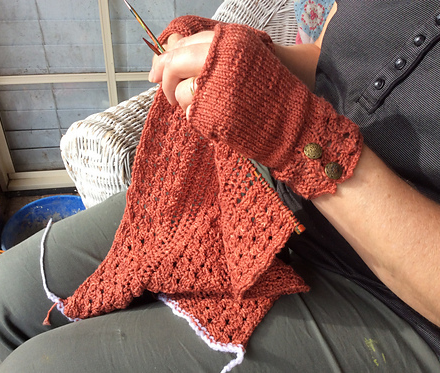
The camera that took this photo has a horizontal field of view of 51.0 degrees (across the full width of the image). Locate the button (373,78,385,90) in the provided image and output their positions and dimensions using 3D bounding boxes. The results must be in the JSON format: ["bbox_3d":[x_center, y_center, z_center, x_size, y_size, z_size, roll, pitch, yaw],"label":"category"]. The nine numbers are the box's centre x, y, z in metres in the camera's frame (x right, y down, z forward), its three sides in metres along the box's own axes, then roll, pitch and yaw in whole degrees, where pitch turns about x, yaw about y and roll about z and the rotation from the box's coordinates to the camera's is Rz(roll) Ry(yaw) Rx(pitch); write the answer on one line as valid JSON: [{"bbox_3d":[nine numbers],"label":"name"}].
[{"bbox_3d":[0.182,-0.117,0.530,0.005,0.013,0.013,30,19,-44],"label":"button"}]

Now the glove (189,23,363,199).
[{"bbox_3d":[0.053,-0.072,0.460,0.180,0.070,0.098,35,87,6],"label":"glove"}]

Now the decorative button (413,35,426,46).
[{"bbox_3d":[0.222,-0.162,0.513,0.005,0.013,0.013,30,19,-44],"label":"decorative button"}]

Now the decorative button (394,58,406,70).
[{"bbox_3d":[0.204,-0.138,0.521,0.005,0.013,0.013,30,19,-44],"label":"decorative button"}]

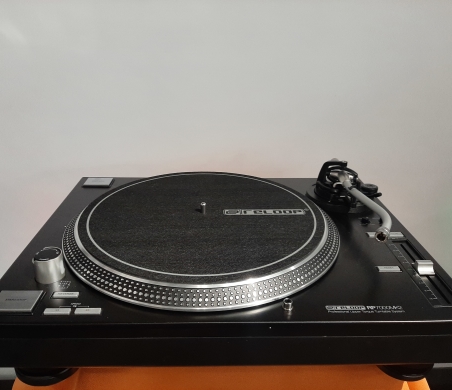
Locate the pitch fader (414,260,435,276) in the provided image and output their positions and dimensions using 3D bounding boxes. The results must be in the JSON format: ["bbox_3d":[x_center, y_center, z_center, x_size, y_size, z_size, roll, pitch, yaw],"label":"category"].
[{"bbox_3d":[0.209,0.076,0.409,0.016,0.011,0.012,0,24,-2],"label":"pitch fader"}]

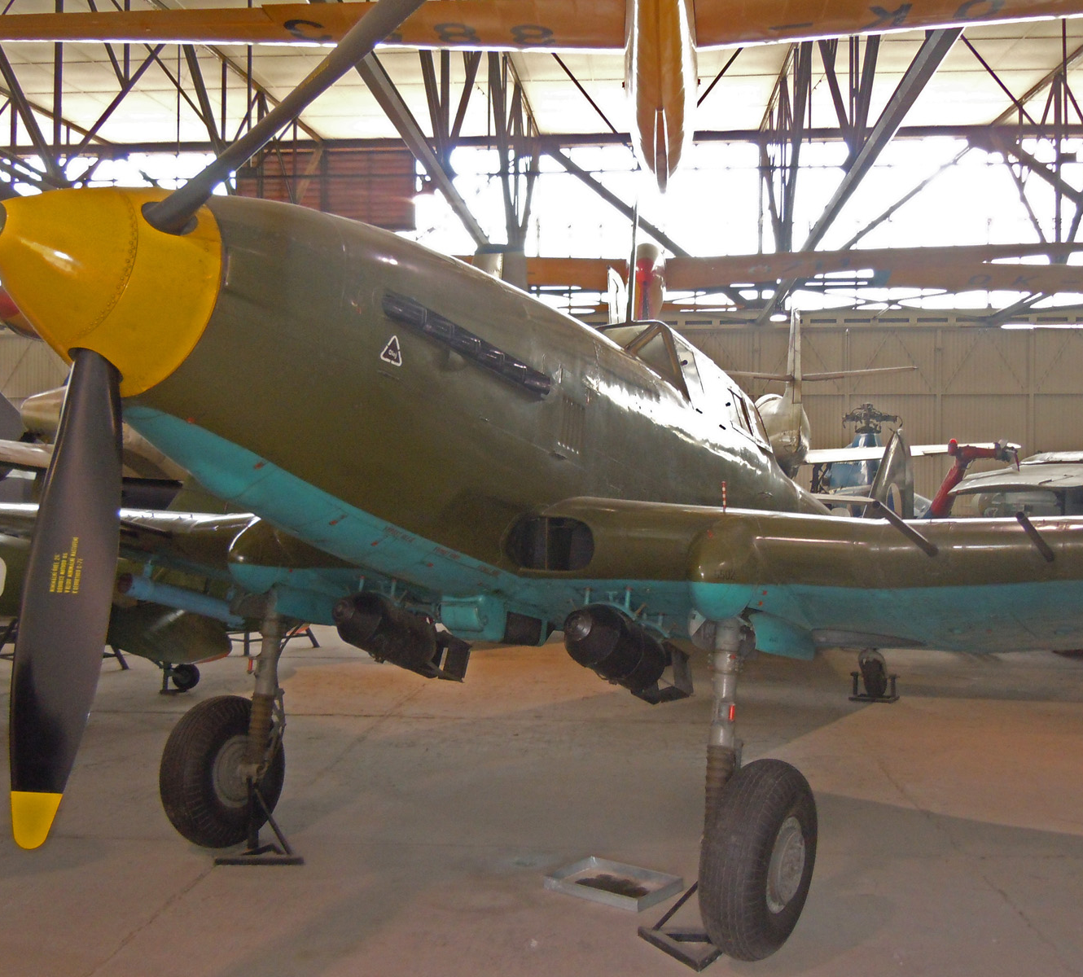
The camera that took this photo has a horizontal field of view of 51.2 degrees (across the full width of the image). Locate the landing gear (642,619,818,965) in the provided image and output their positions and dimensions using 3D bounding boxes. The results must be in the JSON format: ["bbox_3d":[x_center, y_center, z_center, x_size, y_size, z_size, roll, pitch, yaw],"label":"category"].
[{"bbox_3d":[0.768,1.215,4.630,0.540,1.340,0.800,-1,-2,32],"label":"landing gear"}]

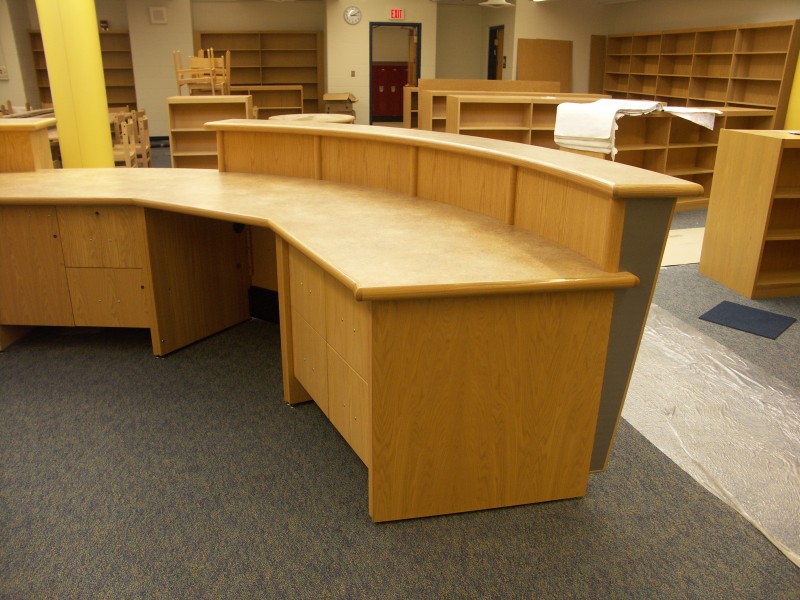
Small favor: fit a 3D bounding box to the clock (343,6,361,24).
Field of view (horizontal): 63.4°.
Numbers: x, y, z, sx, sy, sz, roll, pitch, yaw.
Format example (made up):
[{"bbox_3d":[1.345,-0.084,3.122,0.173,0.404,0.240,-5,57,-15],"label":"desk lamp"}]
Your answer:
[{"bbox_3d":[-0.878,-5.347,12.162,0.340,0.340,0.055,0,20,-2],"label":"clock"}]

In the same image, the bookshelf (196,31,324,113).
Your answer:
[{"bbox_3d":[-2.727,-4.218,12.857,2.511,2.070,0.330,0,20,-2],"label":"bookshelf"}]

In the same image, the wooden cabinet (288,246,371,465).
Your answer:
[{"bbox_3d":[-0.058,0.132,2.512,0.500,0.607,0.780,-9,22,-26],"label":"wooden cabinet"}]

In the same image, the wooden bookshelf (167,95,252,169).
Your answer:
[{"bbox_3d":[-2.321,-1.983,8.119,0.948,1.086,0.570,-2,20,-8],"label":"wooden bookshelf"}]

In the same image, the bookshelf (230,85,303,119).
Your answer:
[{"bbox_3d":[-2.646,-3.259,11.627,1.852,1.091,0.520,-2,20,-7],"label":"bookshelf"}]

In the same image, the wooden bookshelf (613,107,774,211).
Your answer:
[{"bbox_3d":[3.002,-1.564,7.178,2.696,1.076,0.610,-10,23,-27],"label":"wooden bookshelf"}]

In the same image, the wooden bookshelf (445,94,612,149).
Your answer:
[{"bbox_3d":[2.026,-2.077,8.511,2.747,1.093,0.608,-2,20,-8],"label":"wooden bookshelf"}]

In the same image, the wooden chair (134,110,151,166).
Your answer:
[{"bbox_3d":[-3.720,-2.211,9.121,0.450,0.820,0.420,-1,20,-4],"label":"wooden chair"}]

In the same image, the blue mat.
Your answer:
[{"bbox_3d":[2.182,0.116,4.049,0.445,0.010,0.455,-18,27,-42],"label":"blue mat"}]

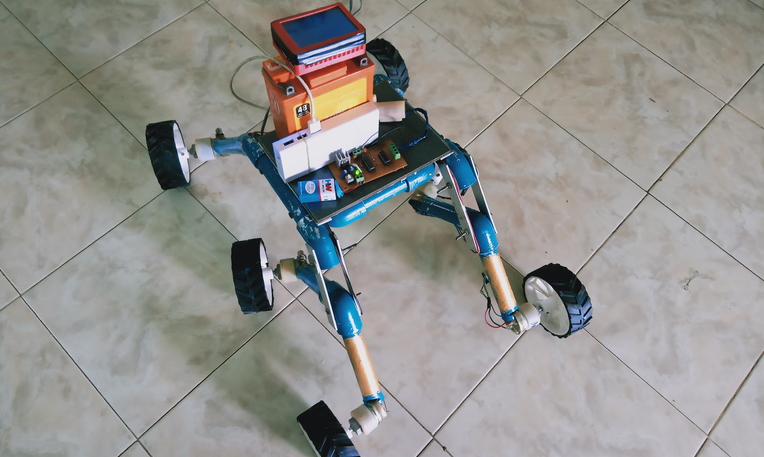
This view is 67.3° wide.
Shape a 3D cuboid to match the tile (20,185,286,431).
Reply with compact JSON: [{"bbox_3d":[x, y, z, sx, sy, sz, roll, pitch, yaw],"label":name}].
[{"bbox_3d":[-0.354,0.113,0.920,0.300,0.009,0.300,42,69,15],"label":"tile"}]

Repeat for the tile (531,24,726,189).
[{"bbox_3d":[0.495,-0.258,1.167,0.300,0.009,0.300,42,69,15],"label":"tile"}]

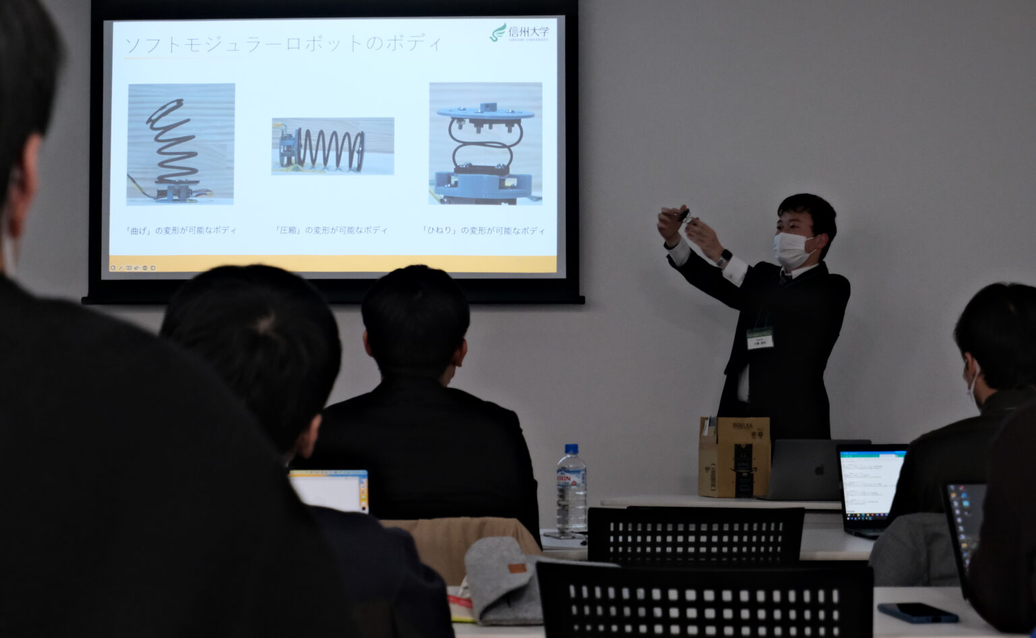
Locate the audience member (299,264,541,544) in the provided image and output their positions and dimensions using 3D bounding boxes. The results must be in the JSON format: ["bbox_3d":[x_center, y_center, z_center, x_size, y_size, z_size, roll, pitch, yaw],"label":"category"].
[{"bbox_3d":[-0.205,0.559,4.340,0.500,1.312,0.700,0,-2,0],"label":"audience member"}]

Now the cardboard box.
[{"bbox_3d":[0.714,0.452,6.442,0.185,0.263,0.180,1,-2,-13],"label":"cardboard box"}]

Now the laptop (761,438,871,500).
[{"bbox_3d":[0.932,0.475,6.206,0.304,0.197,0.312,0,-2,-3],"label":"laptop"}]

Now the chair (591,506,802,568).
[{"bbox_3d":[0.380,0.801,4.190,0.500,0.815,0.560,0,-2,3],"label":"chair"}]

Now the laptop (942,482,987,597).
[{"bbox_3d":[0.871,0.351,3.058,0.320,0.180,0.340,0,-2,-5],"label":"laptop"}]

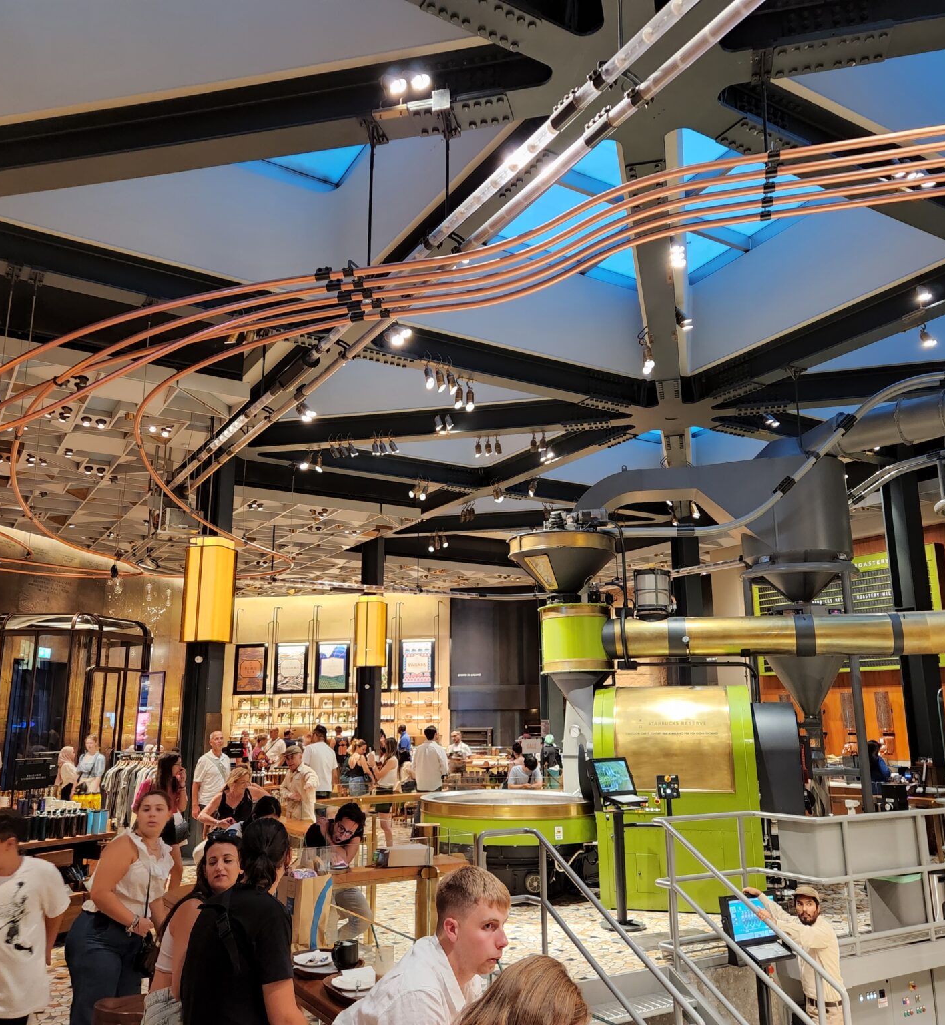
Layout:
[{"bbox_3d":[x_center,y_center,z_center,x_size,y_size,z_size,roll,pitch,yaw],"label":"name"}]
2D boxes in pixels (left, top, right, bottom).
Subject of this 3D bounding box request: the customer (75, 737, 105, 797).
[{"bbox_3d":[-5.594,4.100,13.217,0.430,1.671,0.300,3,-13,-11],"label":"customer"}]

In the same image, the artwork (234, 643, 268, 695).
[{"bbox_3d":[-5.492,3.900,22.636,0.876,1.213,0.080,-3,-13,14],"label":"artwork"}]

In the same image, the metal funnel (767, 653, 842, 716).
[{"bbox_3d":[3.981,1.975,10.815,1.100,0.950,1.100,0,-13,0],"label":"metal funnel"}]

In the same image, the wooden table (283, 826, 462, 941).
[{"bbox_3d":[-0.720,2.673,5.511,1.350,1.000,0.580,7,-15,-29],"label":"wooden table"}]

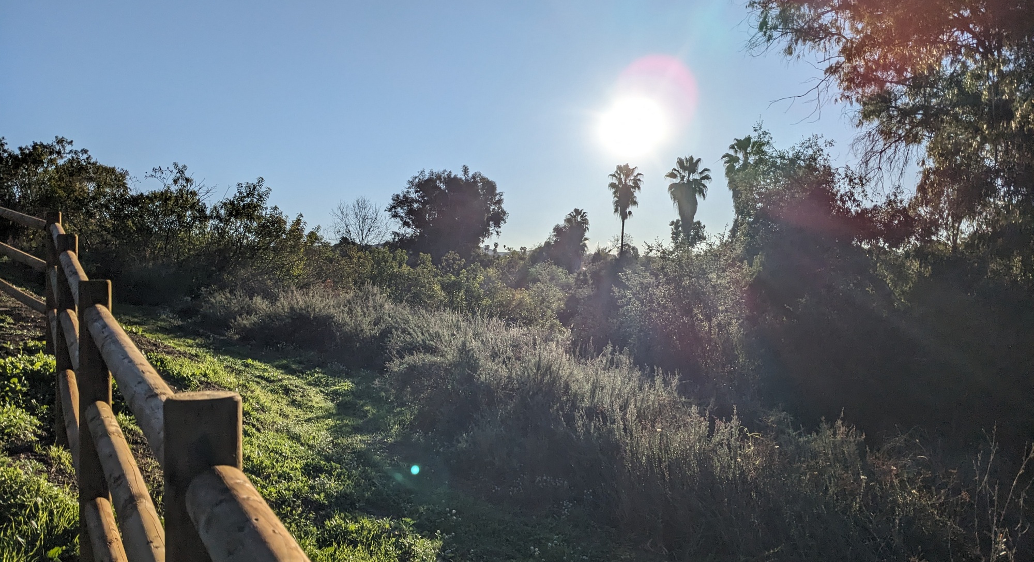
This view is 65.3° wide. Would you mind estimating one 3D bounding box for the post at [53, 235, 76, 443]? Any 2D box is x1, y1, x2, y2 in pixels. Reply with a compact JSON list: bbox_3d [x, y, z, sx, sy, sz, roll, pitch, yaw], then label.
[{"bbox_3d":[-2.904,0.383,5.200,0.108,1.380,0.108,0,2,-24],"label":"post"}]

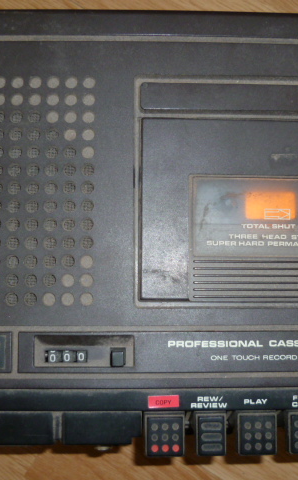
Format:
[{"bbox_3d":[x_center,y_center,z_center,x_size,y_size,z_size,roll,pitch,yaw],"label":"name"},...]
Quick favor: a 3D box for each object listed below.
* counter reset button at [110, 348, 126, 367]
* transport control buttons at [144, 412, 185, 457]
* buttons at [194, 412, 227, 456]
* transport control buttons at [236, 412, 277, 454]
[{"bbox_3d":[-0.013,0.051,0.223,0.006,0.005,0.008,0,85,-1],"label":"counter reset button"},{"bbox_3d":[0.007,0.085,0.228,0.018,0.008,0.019,0,85,-1],"label":"transport control buttons"},{"bbox_3d":[0.027,0.085,0.228,0.013,0.008,0.019,0,85,-1],"label":"buttons"},{"bbox_3d":[0.047,0.084,0.229,0.018,0.008,0.018,0,85,-1],"label":"transport control buttons"}]

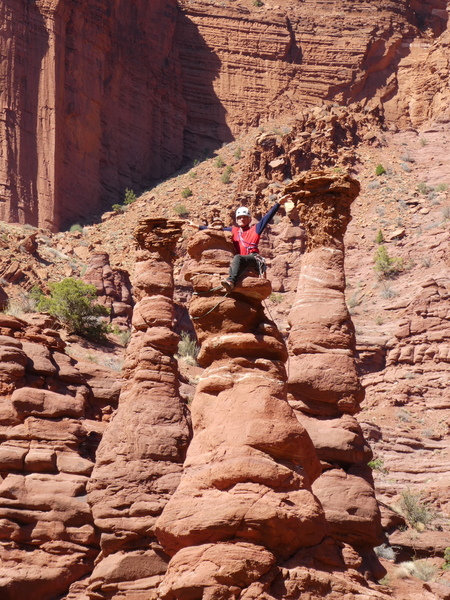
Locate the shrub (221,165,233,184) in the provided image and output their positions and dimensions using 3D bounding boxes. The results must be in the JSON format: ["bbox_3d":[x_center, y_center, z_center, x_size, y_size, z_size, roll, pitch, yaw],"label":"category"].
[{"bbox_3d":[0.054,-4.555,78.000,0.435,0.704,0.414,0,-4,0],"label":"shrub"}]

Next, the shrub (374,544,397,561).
[{"bbox_3d":[2.726,4.288,36.500,0.374,0.264,0.355,0,-4,0],"label":"shrub"}]

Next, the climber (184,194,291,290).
[{"bbox_3d":[0.192,-0.883,33.000,1.600,1.440,0.750,-1,-4,11],"label":"climber"}]

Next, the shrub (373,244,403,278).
[{"bbox_3d":[3.956,-0.931,52.000,0.677,0.798,0.644,0,-4,0],"label":"shrub"}]

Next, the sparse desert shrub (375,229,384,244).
[{"bbox_3d":[3.954,-1.625,55.000,0.256,0.397,0.243,0,-4,0],"label":"sparse desert shrub"}]

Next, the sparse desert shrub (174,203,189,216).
[{"bbox_3d":[-1.417,-2.947,70.000,0.456,0.442,0.433,0,-4,0],"label":"sparse desert shrub"}]

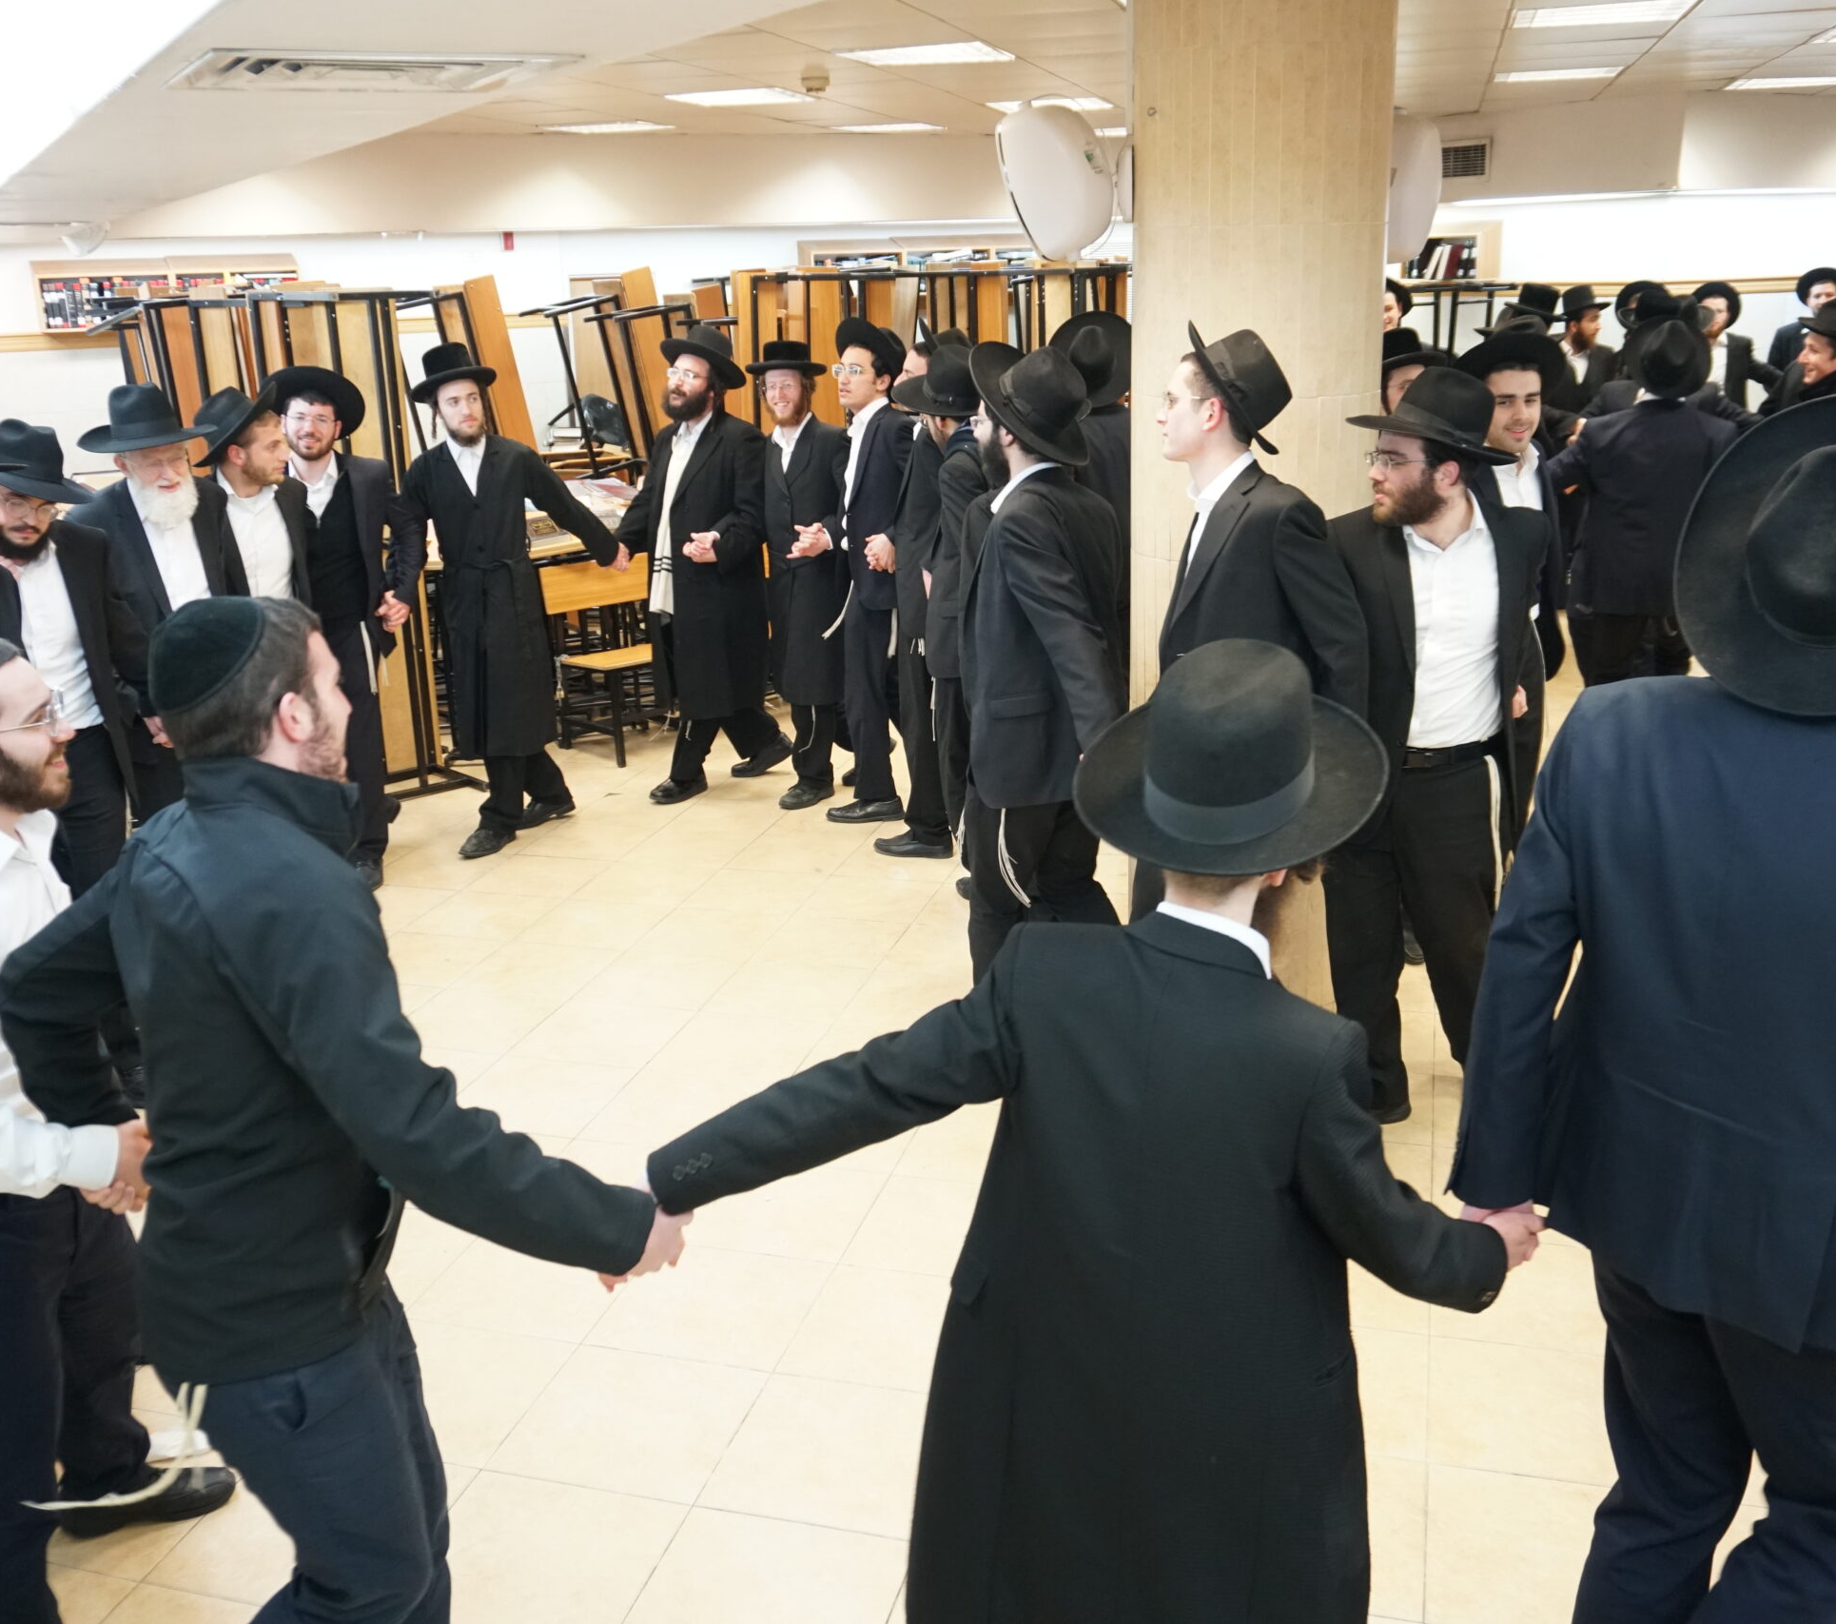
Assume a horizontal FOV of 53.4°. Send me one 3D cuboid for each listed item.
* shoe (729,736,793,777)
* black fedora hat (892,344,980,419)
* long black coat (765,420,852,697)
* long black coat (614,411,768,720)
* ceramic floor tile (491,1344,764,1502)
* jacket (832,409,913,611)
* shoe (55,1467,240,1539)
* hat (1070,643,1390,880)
[{"bbox_3d":[-0.653,-0.226,7.600,0.285,0.115,0.105,-30,21,-4],"label":"shoe"},{"bbox_3d":[0.111,-1.339,5.655,0.370,0.150,0.330,22,26,28],"label":"black fedora hat"},{"bbox_3d":[-0.445,-0.967,7.104,0.480,1.120,0.330,6,18,22],"label":"long black coat"},{"bbox_3d":[-0.885,-0.976,7.220,0.580,1.180,0.400,12,22,38],"label":"long black coat"},{"bbox_3d":[-0.525,1.127,3.377,0.403,0.010,0.403,3,18,16],"label":"ceramic floor tile"},{"bbox_3d":[-0.149,-1.117,6.747,0.340,0.780,0.450,-11,19,-29],"label":"jacket"},{"bbox_3d":[-1.343,1.152,3.174,0.300,0.115,0.105,-7,18,-17],"label":"shoe"},{"bbox_3d":[0.331,-0.080,1.948,0.325,0.155,0.360,13,33,40],"label":"hat"}]

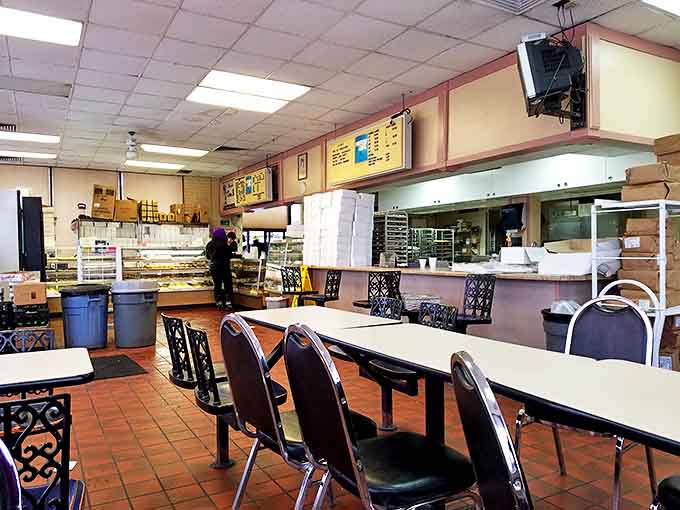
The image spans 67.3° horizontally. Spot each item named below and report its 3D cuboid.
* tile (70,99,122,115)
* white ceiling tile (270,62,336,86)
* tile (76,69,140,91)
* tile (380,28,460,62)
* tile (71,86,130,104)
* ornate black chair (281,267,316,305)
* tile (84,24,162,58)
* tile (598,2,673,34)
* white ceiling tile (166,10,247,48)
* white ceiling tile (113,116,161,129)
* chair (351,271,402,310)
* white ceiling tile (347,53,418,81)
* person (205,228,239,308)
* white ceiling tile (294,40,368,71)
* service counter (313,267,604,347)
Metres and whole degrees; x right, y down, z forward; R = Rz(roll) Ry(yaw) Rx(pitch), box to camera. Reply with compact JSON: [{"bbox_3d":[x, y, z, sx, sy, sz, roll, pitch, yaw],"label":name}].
[{"bbox_3d":[-3.214,-1.958,6.761,0.605,0.020,0.605,-1,1,-30],"label":"tile"},{"bbox_3d":[-0.409,-1.979,5.594,0.605,0.020,0.605,-1,0,-30],"label":"white ceiling tile"},{"bbox_3d":[-2.599,-1.953,5.708,0.605,0.020,0.605,-1,1,-30],"label":"tile"},{"bbox_3d":[0.733,-1.984,4.851,0.605,0.020,0.605,-1,0,-30],"label":"tile"},{"bbox_3d":[-2.912,-1.961,6.246,0.605,0.020,0.605,-1,0,-30],"label":"tile"},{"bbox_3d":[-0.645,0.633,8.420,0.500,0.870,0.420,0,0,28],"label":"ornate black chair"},{"bbox_3d":[-1.984,-1.955,4.667,0.610,0.022,0.610,-1,1,-30],"label":"tile"},{"bbox_3d":[2.490,-1.994,4.308,0.610,0.022,0.384,-1,1,-30],"label":"tile"},{"bbox_3d":[-1.150,-1.955,4.436,0.605,0.020,0.605,-1,1,-30],"label":"white ceiling tile"},{"bbox_3d":[-2.995,-1.969,7.595,0.605,0.020,0.605,-1,1,-30],"label":"white ceiling tile"},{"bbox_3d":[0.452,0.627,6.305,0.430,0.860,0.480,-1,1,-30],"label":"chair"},{"bbox_3d":[0.429,-1.981,5.358,0.605,0.020,0.605,-1,1,-30],"label":"white ceiling tile"},{"bbox_3d":[-2.454,0.264,10.700,0.550,1.640,0.420,-1,0,18],"label":"person"},{"bbox_3d":[-0.101,-1.978,5.068,0.605,0.020,0.605,-1,0,-30],"label":"white ceiling tile"},{"bbox_3d":[1.103,0.620,6.730,0.700,0.880,5.150,-1,0,-31],"label":"service counter"}]

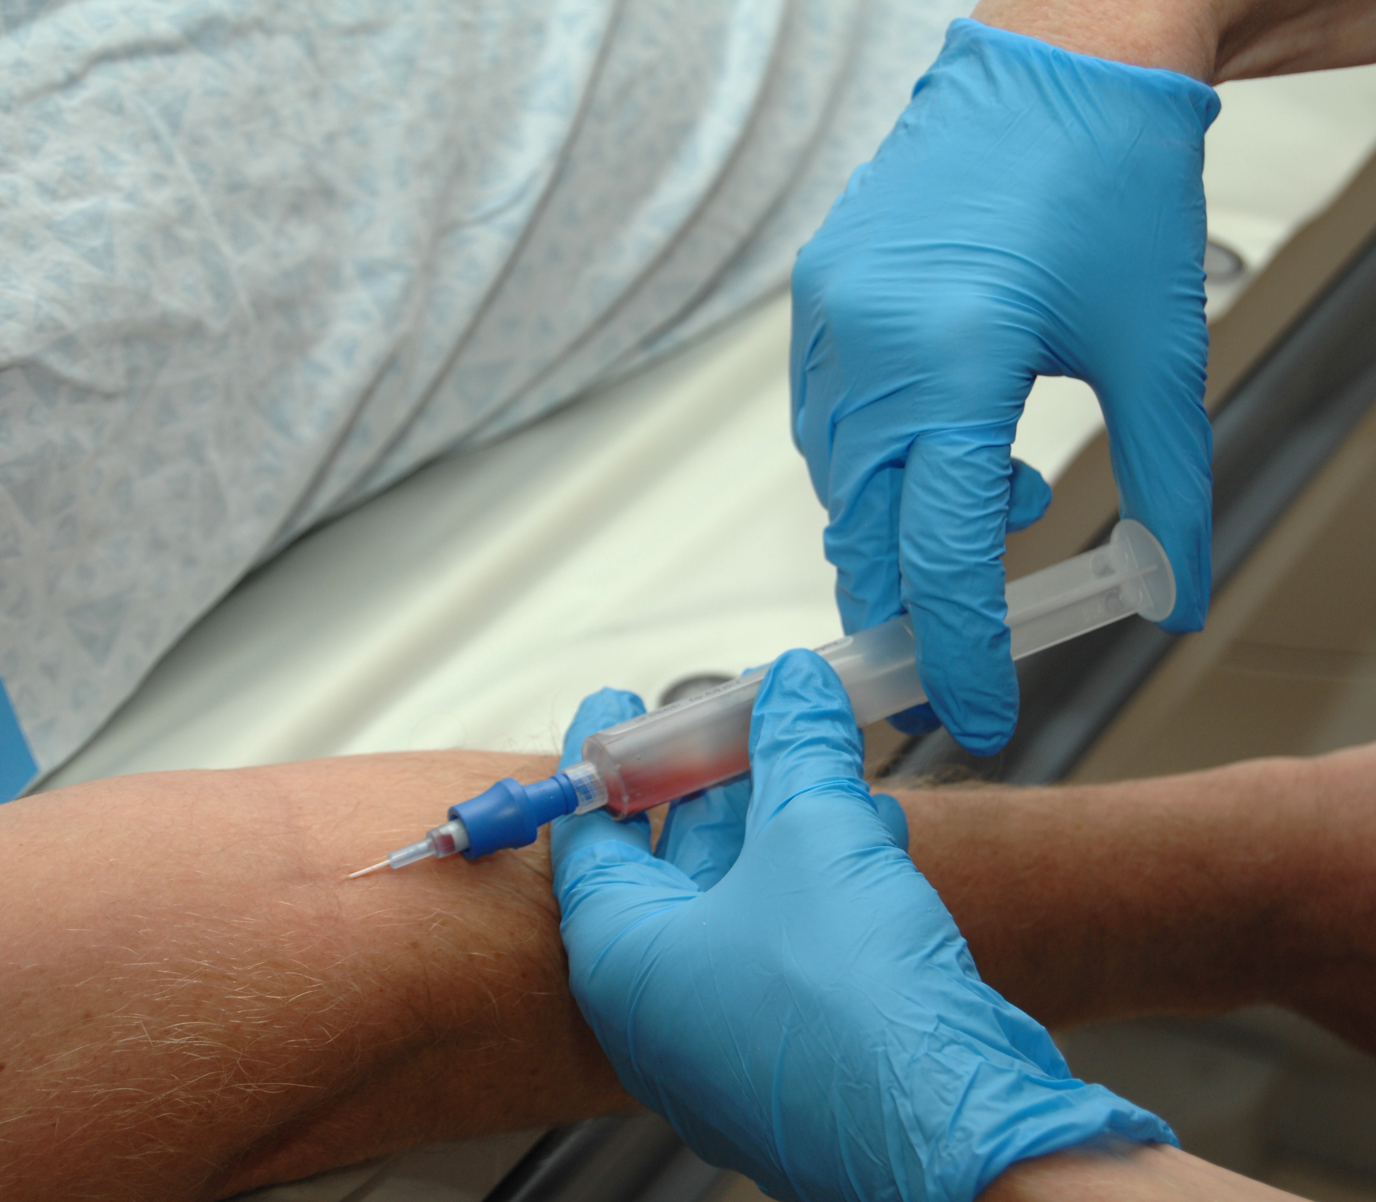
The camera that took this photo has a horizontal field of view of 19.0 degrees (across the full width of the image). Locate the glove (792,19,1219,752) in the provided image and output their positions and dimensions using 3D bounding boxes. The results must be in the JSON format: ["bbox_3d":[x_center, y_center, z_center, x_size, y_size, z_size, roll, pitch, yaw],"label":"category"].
[{"bbox_3d":[0.064,-0.044,0.835,0.083,0.147,0.095,8,5,13],"label":"glove"}]

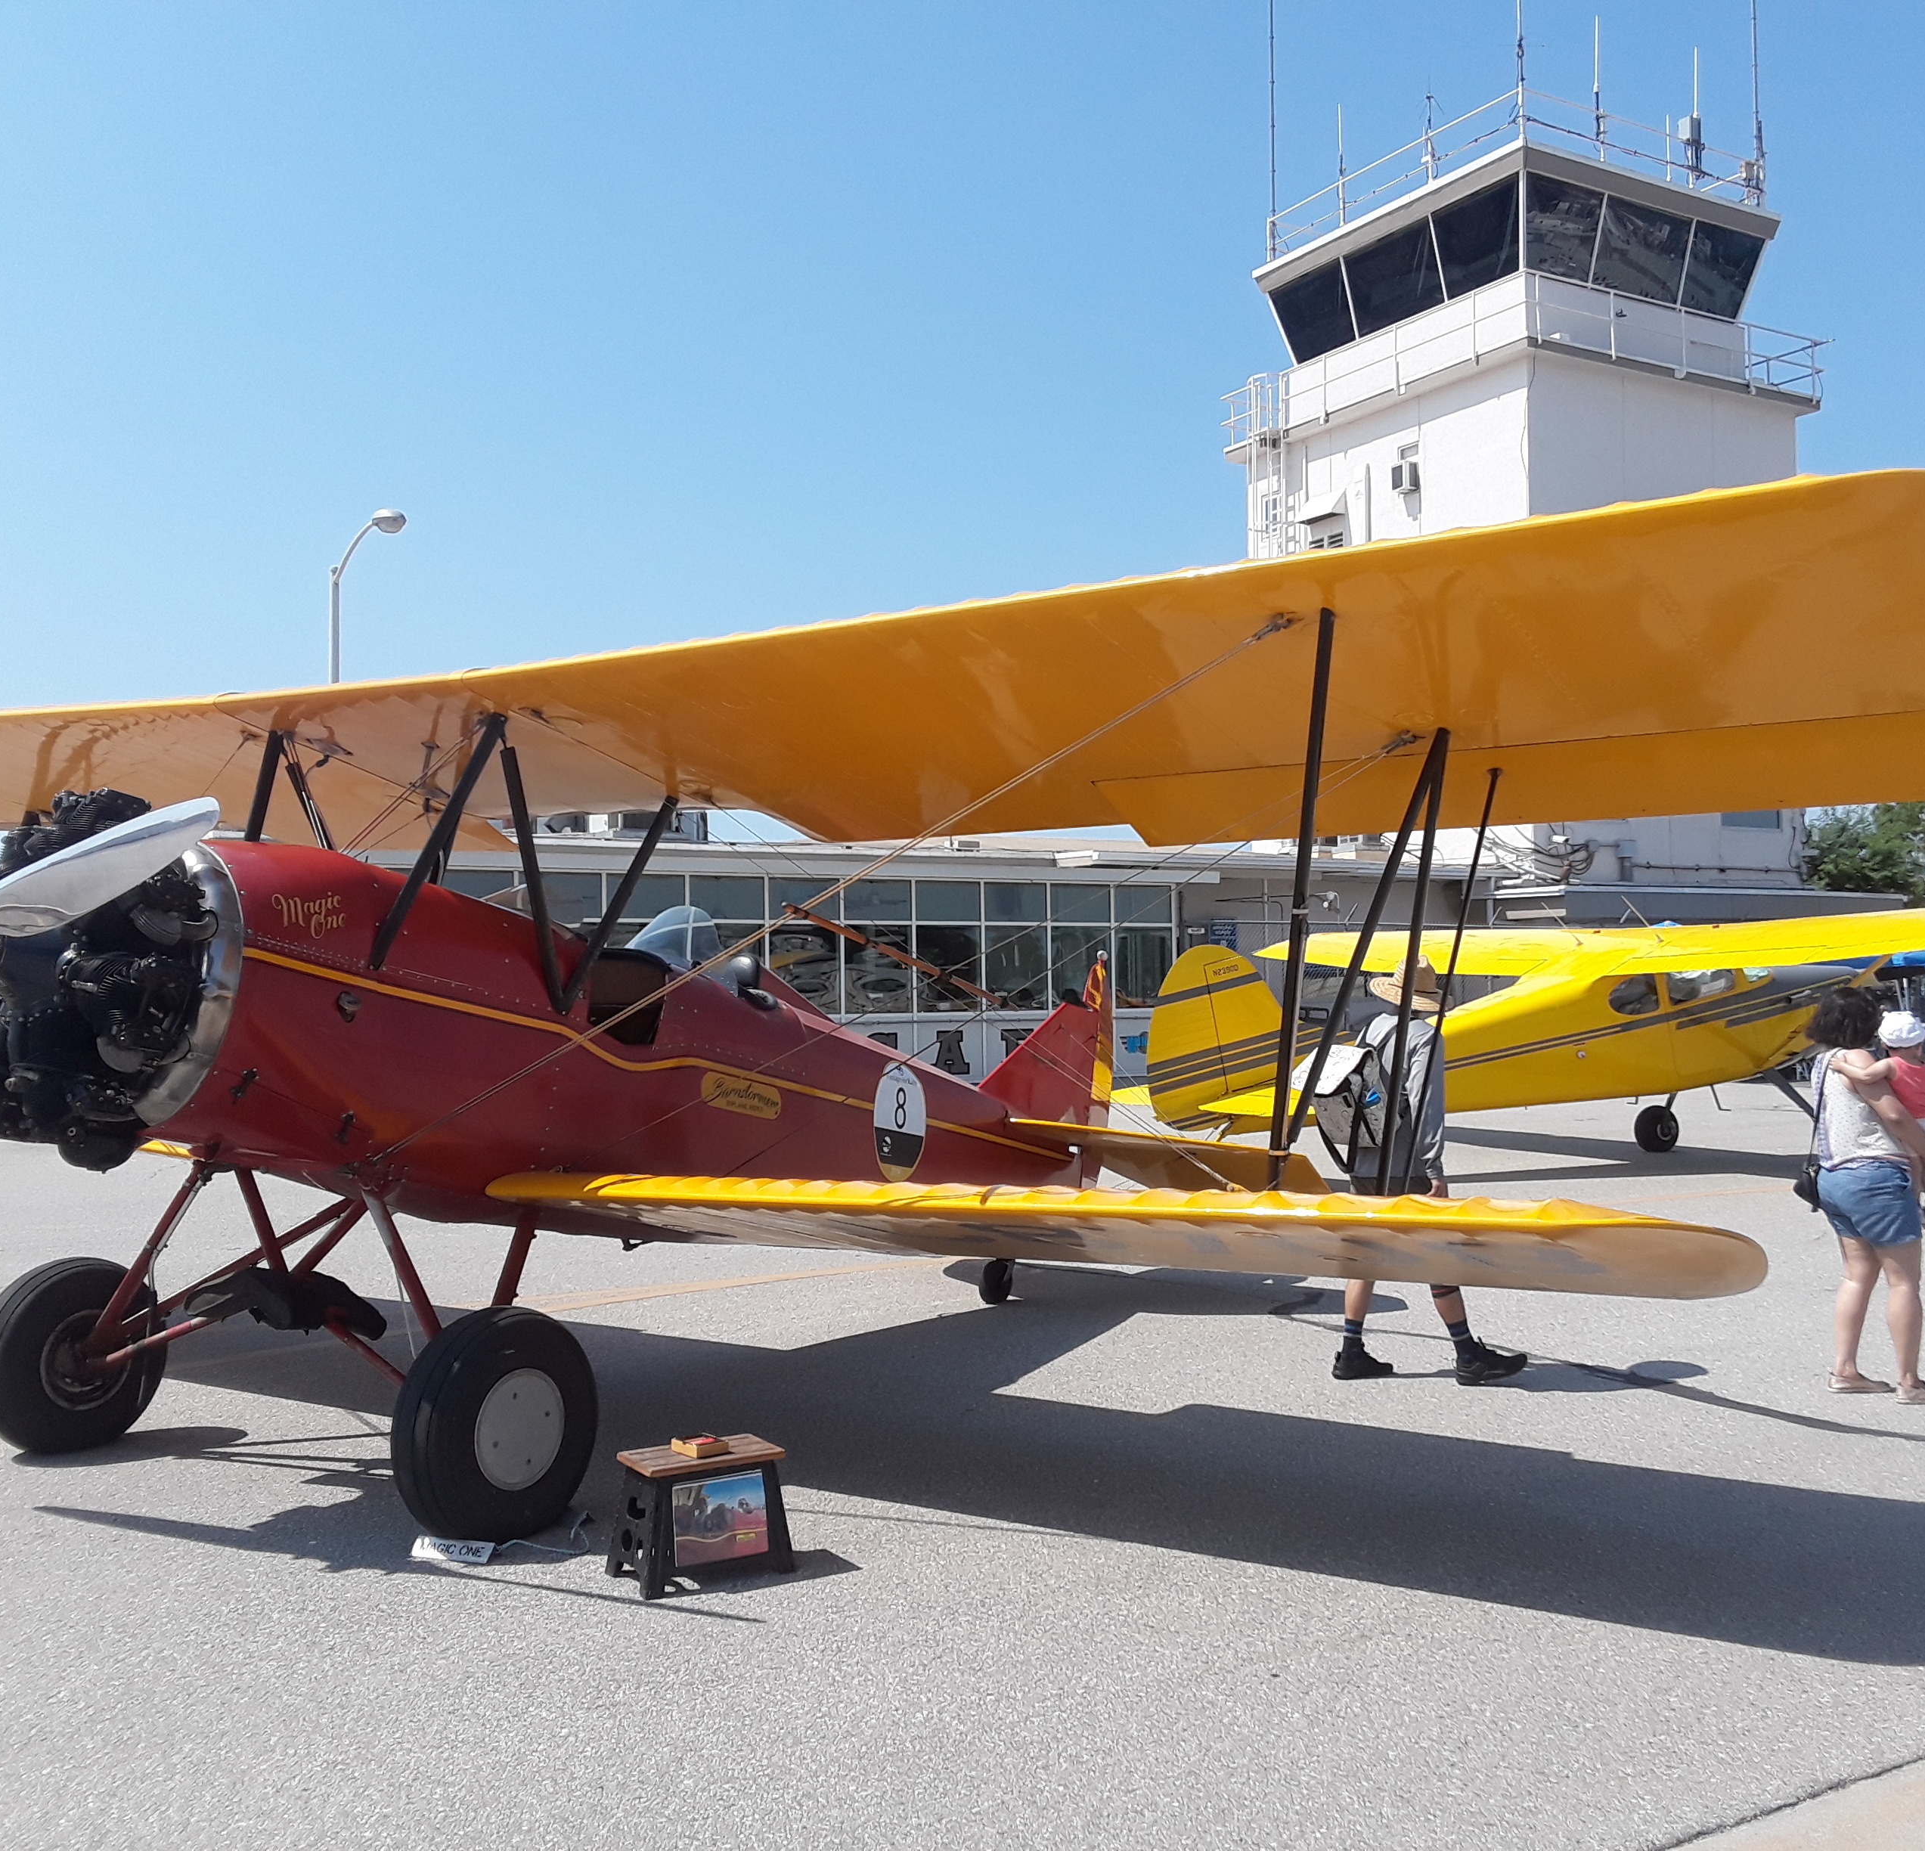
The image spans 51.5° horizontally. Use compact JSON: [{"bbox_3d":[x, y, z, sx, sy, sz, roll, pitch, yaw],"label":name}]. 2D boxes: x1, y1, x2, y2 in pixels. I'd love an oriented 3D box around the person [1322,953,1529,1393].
[{"bbox_3d":[1.893,0.993,8.202,0.720,1.730,0.520,1,-2,-30],"label":"person"}]

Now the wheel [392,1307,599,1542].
[{"bbox_3d":[-1.368,1.470,5.877,0.270,0.675,0.675,-2,-2,33],"label":"wheel"}]

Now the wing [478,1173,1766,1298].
[{"bbox_3d":[0.426,0.969,6.205,3.958,0.180,1.429,-4,-17,34],"label":"wing"}]

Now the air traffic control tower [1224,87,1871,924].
[{"bbox_3d":[11.433,-6.009,41.377,8.029,17.698,8.655,1,-2,-31],"label":"air traffic control tower"}]

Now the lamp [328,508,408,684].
[{"bbox_3d":[-11.918,-2.724,40.309,1.500,11.390,0.350,0,-2,-16],"label":"lamp"}]

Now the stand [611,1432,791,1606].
[{"bbox_3d":[-0.717,1.622,5.502,0.450,0.336,0.280,1,-2,-35],"label":"stand"}]

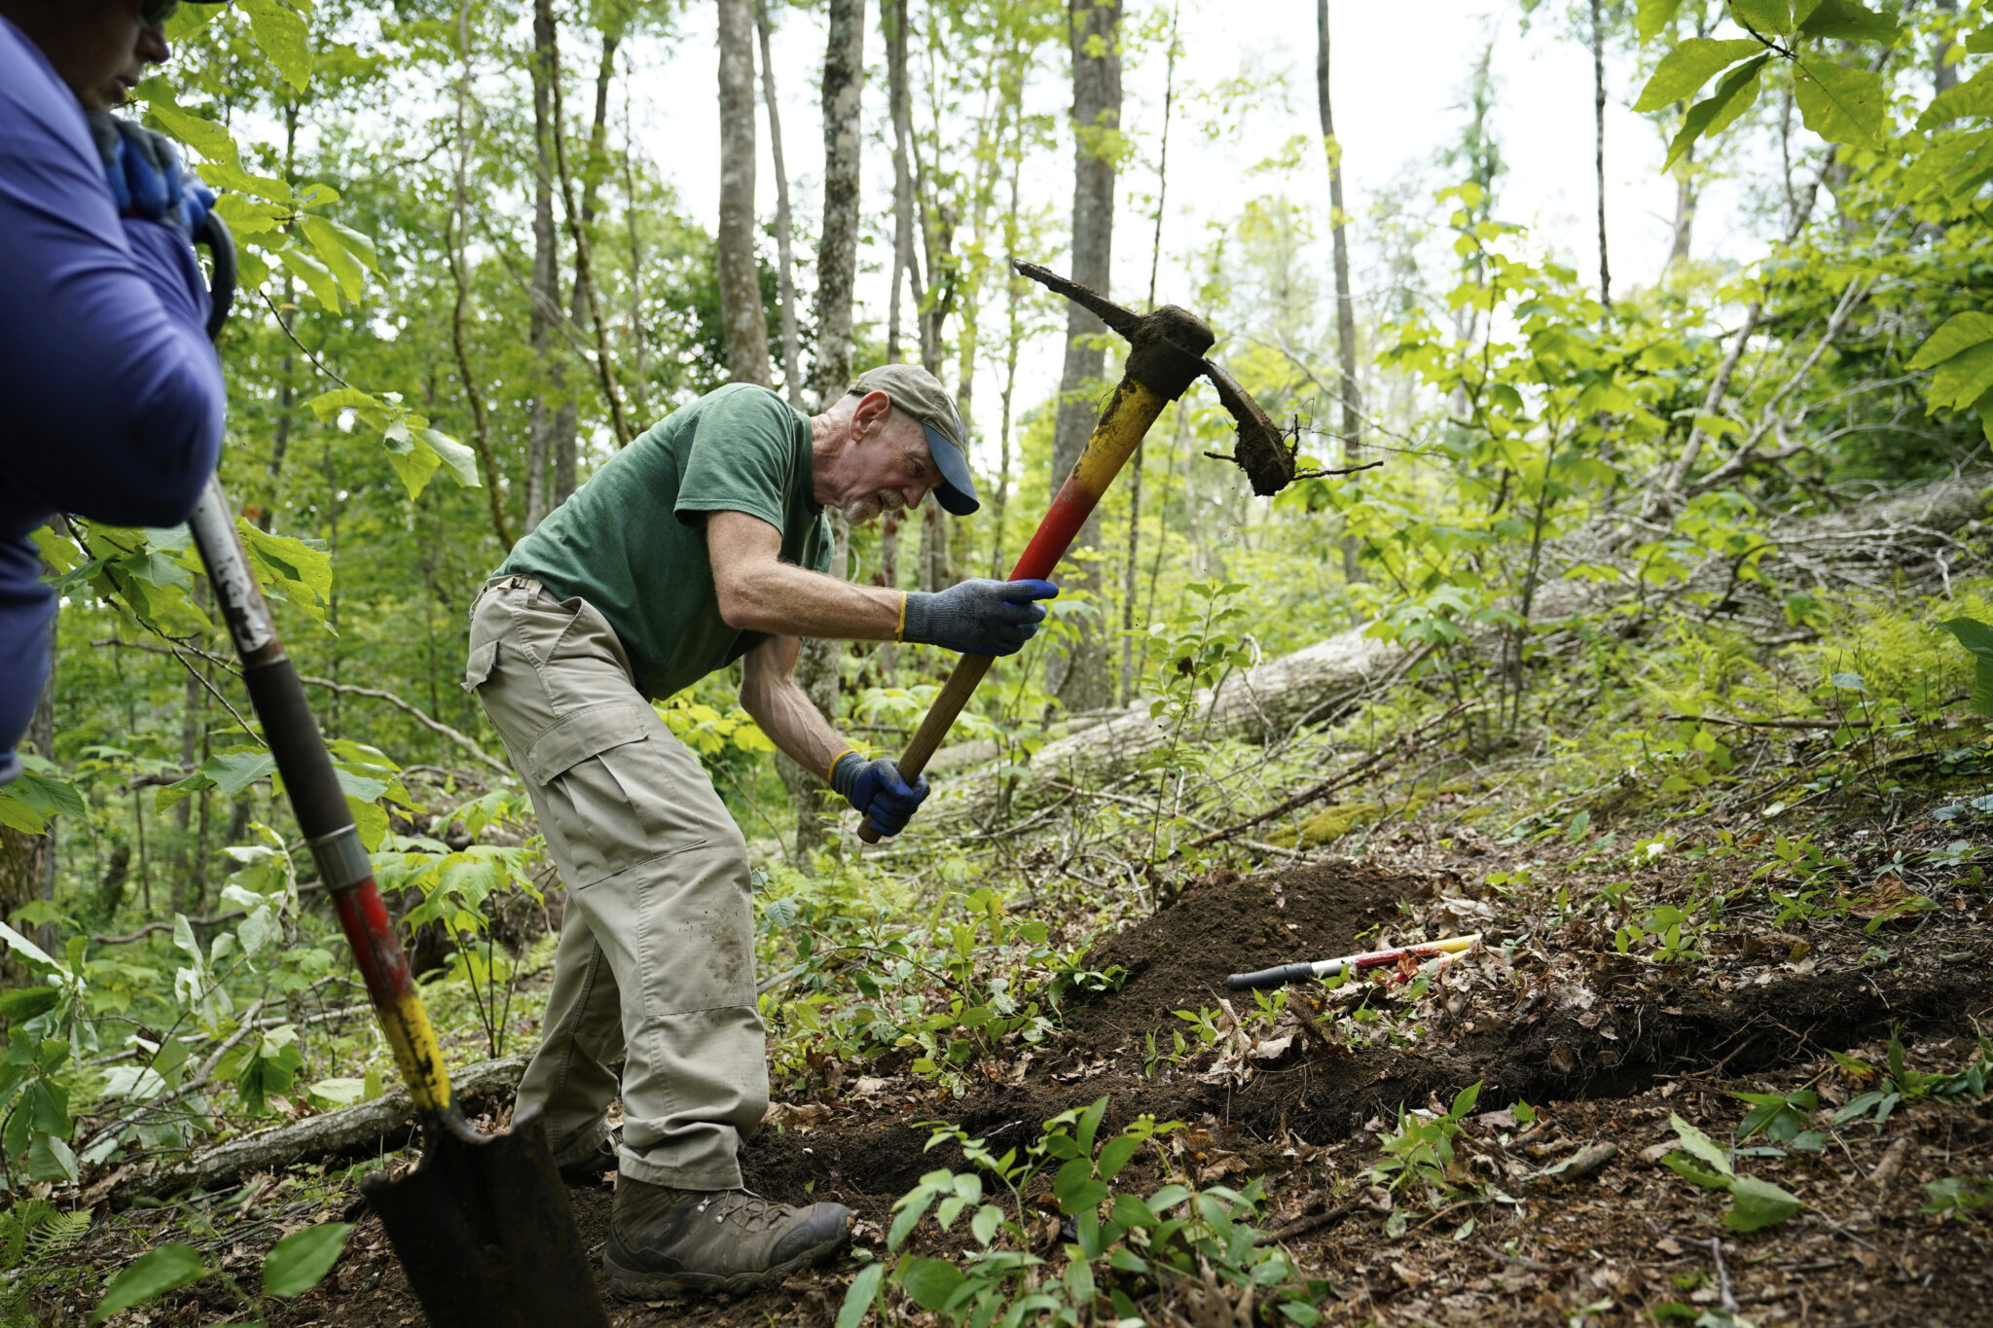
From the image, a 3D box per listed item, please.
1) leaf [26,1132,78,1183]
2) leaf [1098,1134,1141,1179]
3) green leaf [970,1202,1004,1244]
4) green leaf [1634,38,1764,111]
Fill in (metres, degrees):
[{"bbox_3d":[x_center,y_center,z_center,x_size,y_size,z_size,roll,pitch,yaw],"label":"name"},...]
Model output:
[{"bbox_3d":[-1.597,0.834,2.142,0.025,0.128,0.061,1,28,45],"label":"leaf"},{"bbox_3d":[0.143,0.568,1.473,0.034,0.015,0.073,25,48,32],"label":"leaf"},{"bbox_3d":[-0.012,0.644,1.463,0.034,0.012,0.052,9,33,15],"label":"green leaf"},{"bbox_3d":[0.952,-0.814,1.743,0.169,0.025,0.102,-17,-46,45],"label":"green leaf"}]

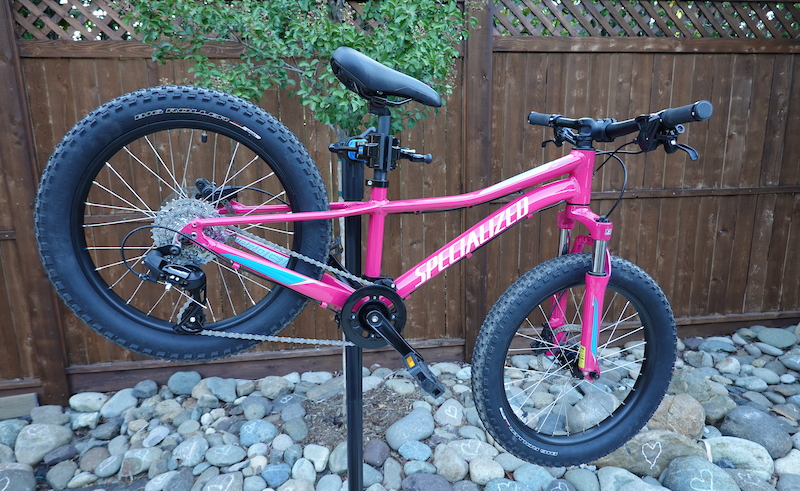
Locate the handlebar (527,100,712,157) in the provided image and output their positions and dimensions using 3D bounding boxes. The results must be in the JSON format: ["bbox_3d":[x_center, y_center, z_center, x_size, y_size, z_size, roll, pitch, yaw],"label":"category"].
[{"bbox_3d":[0.449,-0.250,1.175,0.110,0.110,0.605,6,9,-16],"label":"handlebar"}]

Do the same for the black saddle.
[{"bbox_3d":[-0.025,-0.320,1.061,0.240,0.070,0.145,21,7,-15],"label":"black saddle"}]

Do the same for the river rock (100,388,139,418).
[{"bbox_3d":[-1.519,0.866,2.903,0.155,0.120,0.235,-1,12,1],"label":"river rock"}]

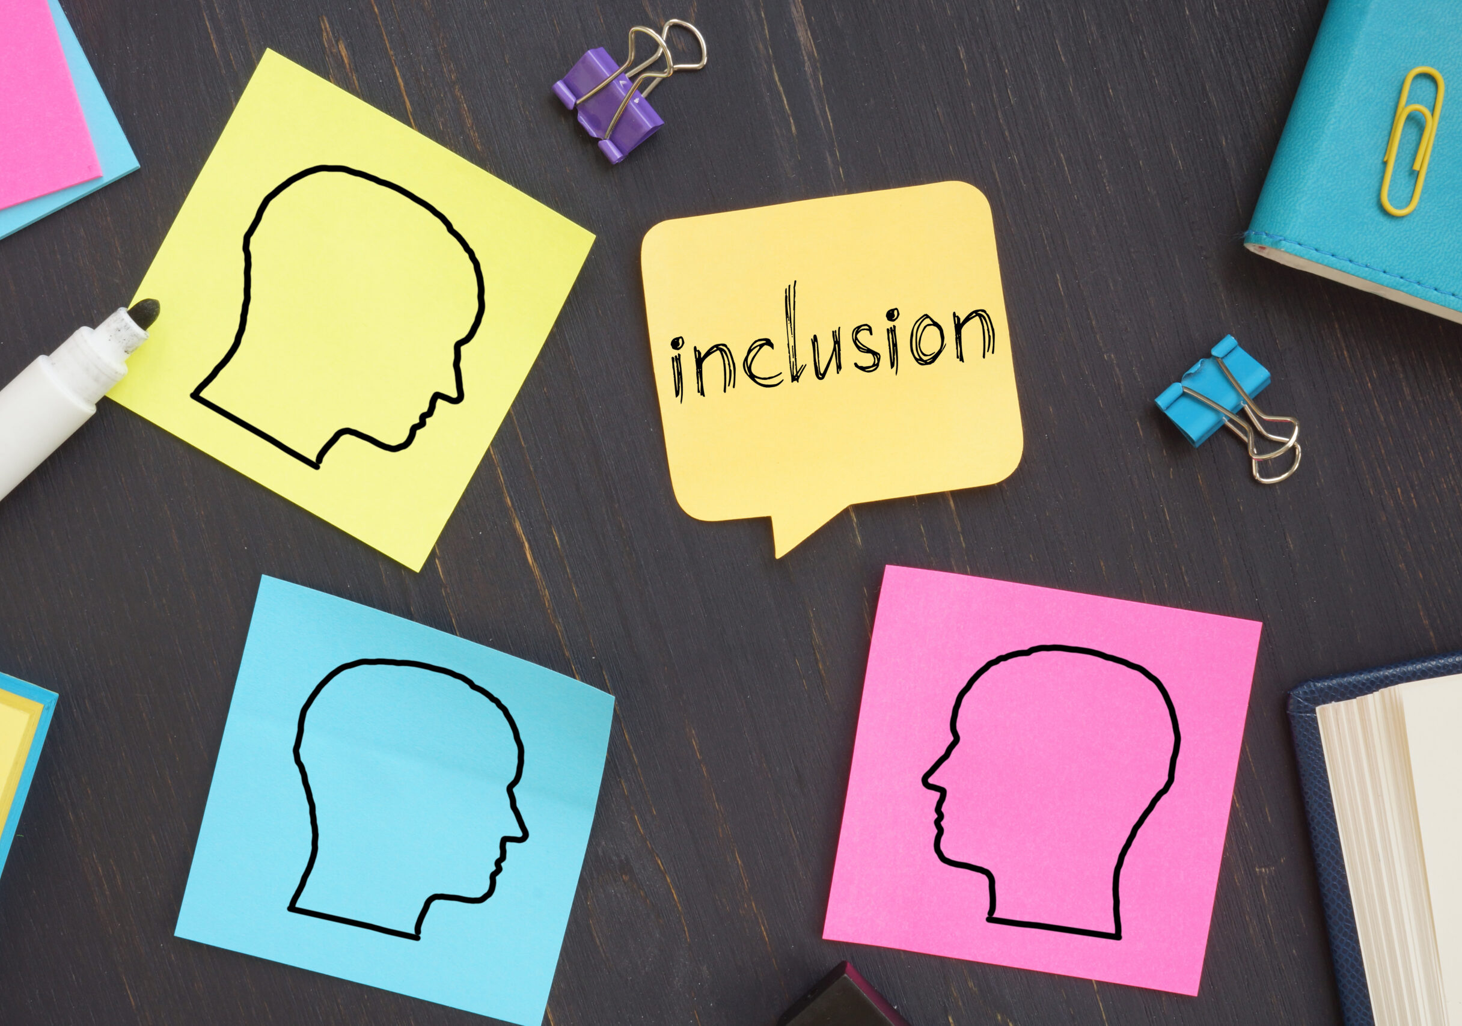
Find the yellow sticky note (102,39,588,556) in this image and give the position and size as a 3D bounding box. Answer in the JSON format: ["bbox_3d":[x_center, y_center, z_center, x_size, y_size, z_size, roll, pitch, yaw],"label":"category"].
[{"bbox_3d":[-0.078,-0.040,0.384,0.076,0.002,0.076,29,92,0],"label":"yellow sticky note"}]

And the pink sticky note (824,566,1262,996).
[{"bbox_3d":[0.062,0.054,0.385,0.076,0.002,0.076,9,92,0],"label":"pink sticky note"}]

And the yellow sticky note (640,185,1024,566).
[{"bbox_3d":[0.021,-0.028,0.383,0.071,0.002,0.070,-8,92,1],"label":"yellow sticky note"}]

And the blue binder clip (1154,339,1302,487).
[{"bbox_3d":[0.101,-0.018,0.376,0.019,0.015,0.029,-41,91,2],"label":"blue binder clip"}]

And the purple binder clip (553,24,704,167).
[{"bbox_3d":[-0.018,-0.086,0.374,0.029,0.017,0.020,-39,91,2],"label":"purple binder clip"}]

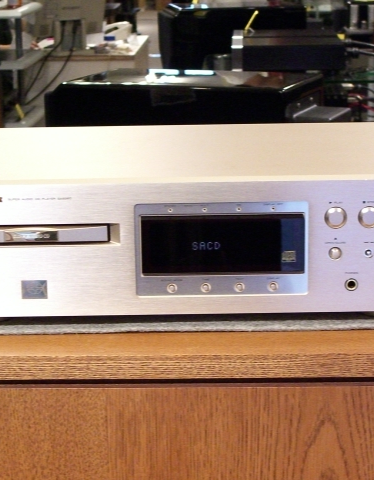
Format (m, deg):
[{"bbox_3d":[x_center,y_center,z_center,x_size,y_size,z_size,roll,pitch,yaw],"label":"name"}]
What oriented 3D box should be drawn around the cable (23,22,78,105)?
[{"bbox_3d":[-0.582,-0.758,5.400,0.240,0.370,0.150,-1,14,0],"label":"cable"}]

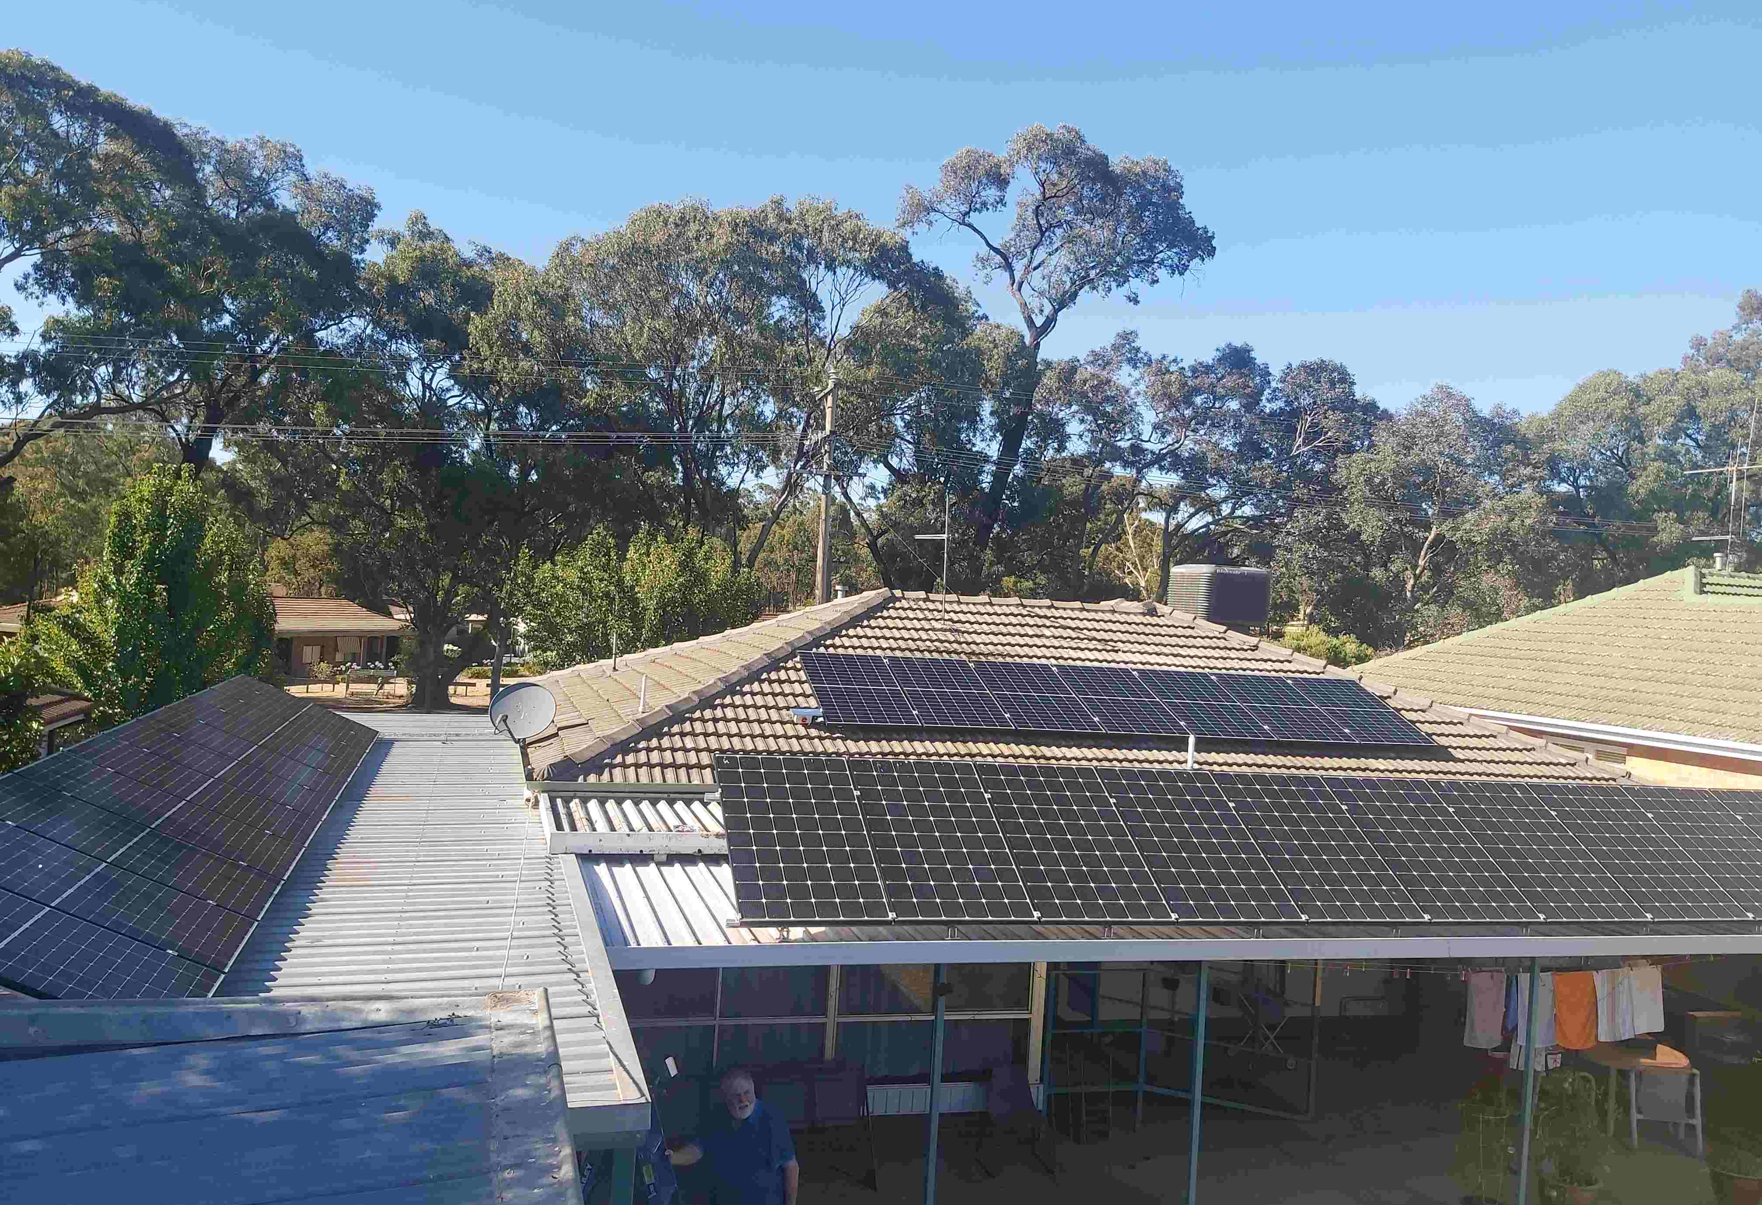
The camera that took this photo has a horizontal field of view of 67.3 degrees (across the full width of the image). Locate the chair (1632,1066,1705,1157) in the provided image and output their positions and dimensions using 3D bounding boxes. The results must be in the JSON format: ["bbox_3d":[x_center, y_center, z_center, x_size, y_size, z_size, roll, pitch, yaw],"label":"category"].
[{"bbox_3d":[7.051,4.499,11.961,0.560,0.780,0.550,3,-1,9],"label":"chair"}]

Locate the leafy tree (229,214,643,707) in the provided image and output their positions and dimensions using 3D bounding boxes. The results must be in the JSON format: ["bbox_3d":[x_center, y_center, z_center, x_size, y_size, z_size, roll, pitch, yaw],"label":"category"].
[{"bbox_3d":[-16.151,-4.995,48.000,14.980,18.180,13.500,4,-1,-19],"label":"leafy tree"}]

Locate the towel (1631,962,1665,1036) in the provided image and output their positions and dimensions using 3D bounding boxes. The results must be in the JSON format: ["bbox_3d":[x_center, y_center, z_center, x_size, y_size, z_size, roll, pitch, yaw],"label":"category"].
[{"bbox_3d":[6.208,3.204,10.715,0.310,0.550,0.060,3,-1,-16],"label":"towel"}]

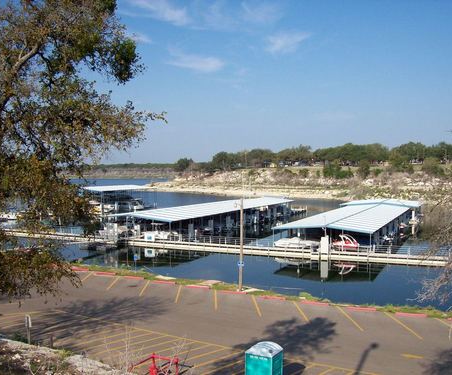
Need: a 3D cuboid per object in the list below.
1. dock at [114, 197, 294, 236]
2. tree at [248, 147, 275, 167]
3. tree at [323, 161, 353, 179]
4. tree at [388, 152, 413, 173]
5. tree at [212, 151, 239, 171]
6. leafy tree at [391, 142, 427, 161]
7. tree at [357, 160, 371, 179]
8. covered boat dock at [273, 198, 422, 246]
[{"bbox_3d":[-0.969,6.102,128.335,15.200,4.600,71.000,1,2,25],"label":"dock"},{"bbox_3d":[19.240,-16.452,290.000,15.147,10.596,12.875,0,2,0],"label":"tree"},{"bbox_3d":[54.464,-8.792,254.000,14.214,8.792,11.371,0,2,0],"label":"tree"},{"bbox_3d":[86.243,-12.850,257.000,11.506,10.873,10.355,0,2,0],"label":"tree"},{"bbox_3d":[-0.854,-15.369,296.000,15.460,11.385,13.141,0,2,0],"label":"tree"},{"bbox_3d":[96.865,-18.577,276.000,18.535,10.615,15.754,0,2,0],"label":"leafy tree"},{"bbox_3d":[67.163,-8.670,254.000,6.633,9.037,6.633,0,2,0],"label":"tree"},{"bbox_3d":[29.012,6.612,109.243,18.000,4.800,70.000,1,2,25],"label":"covered boat dock"}]

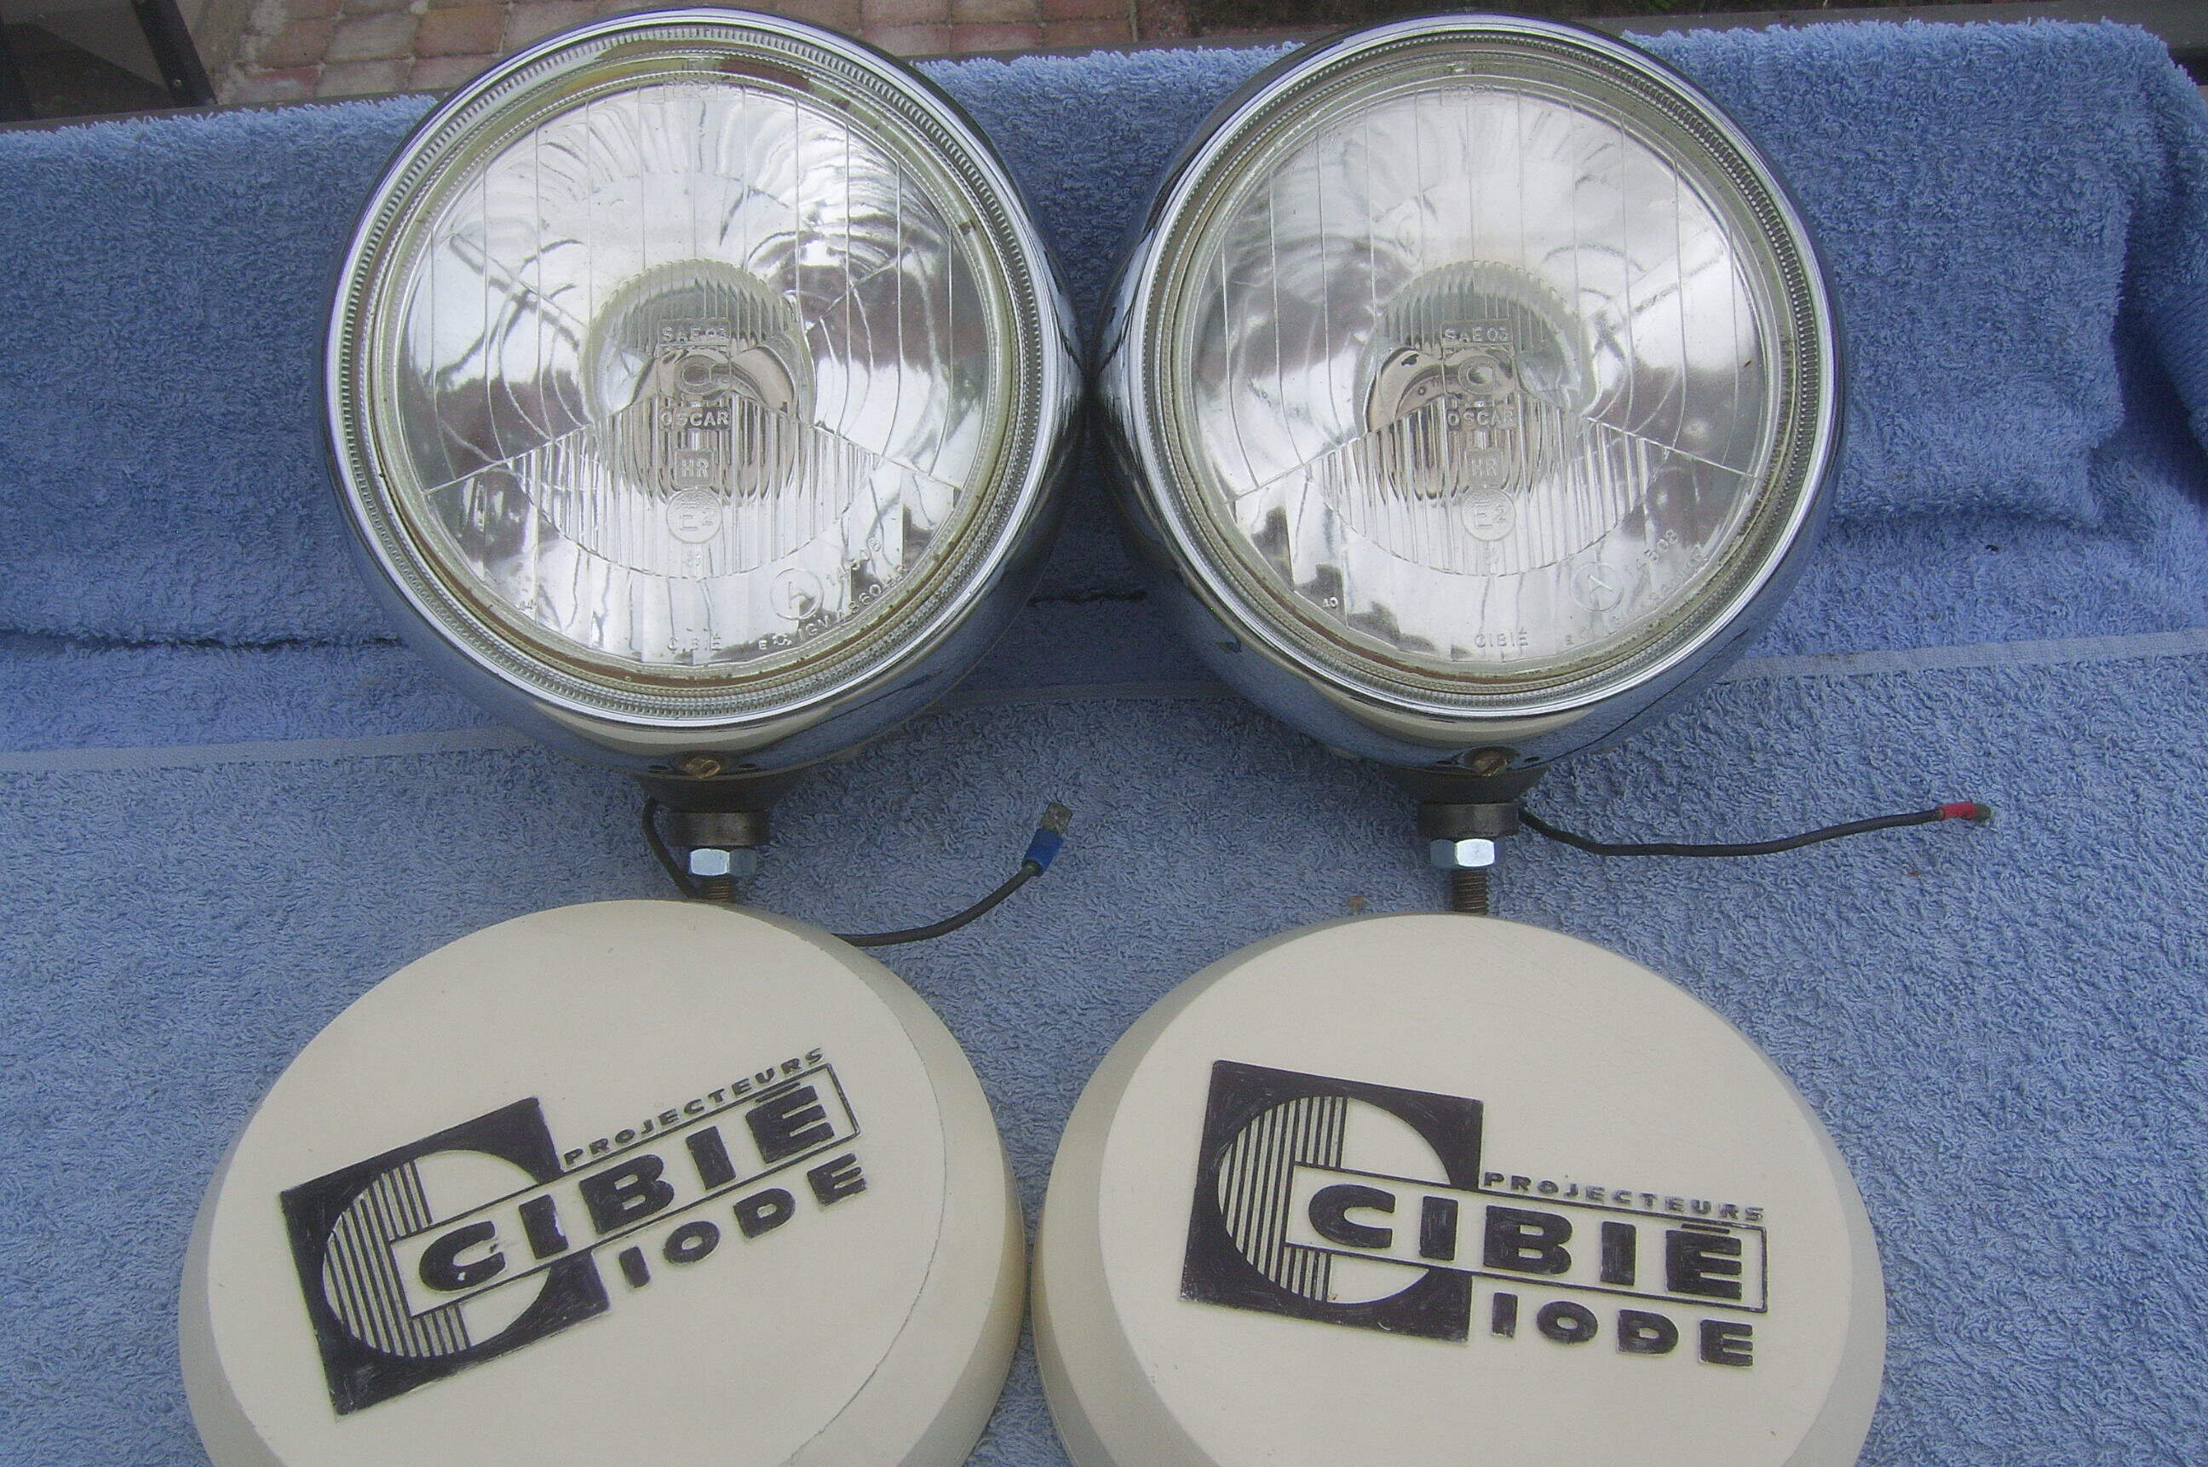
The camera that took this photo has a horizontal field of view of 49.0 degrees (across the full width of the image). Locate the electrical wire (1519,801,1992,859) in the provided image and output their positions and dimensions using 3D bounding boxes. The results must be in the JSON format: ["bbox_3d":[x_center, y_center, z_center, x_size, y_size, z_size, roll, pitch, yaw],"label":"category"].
[{"bbox_3d":[0.166,0.026,0.616,0.125,0.007,0.018,-1,49,1],"label":"electrical wire"}]

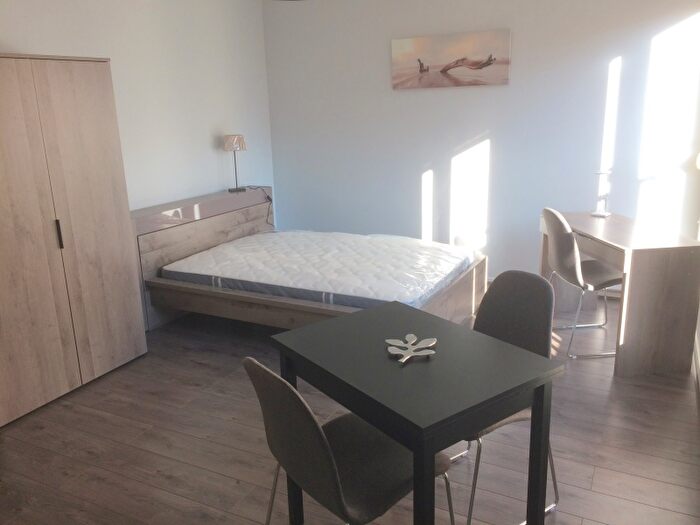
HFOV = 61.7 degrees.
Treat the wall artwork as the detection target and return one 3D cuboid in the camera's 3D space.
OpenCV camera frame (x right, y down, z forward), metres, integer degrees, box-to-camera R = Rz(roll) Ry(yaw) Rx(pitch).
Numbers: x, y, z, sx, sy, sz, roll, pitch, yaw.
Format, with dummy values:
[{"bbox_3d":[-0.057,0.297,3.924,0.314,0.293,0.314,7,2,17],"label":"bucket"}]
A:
[{"bbox_3d":[0.797,-1.638,4.777,1.000,0.410,0.030,7,17,28],"label":"wall artwork"}]

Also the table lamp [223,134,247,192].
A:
[{"bbox_3d":[-0.990,-0.862,5.100,0.210,0.485,0.210,-1,15,0],"label":"table lamp"}]

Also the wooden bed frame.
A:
[{"bbox_3d":[-0.301,-0.011,4.395,2.230,0.830,1.620,6,17,27],"label":"wooden bed frame"}]

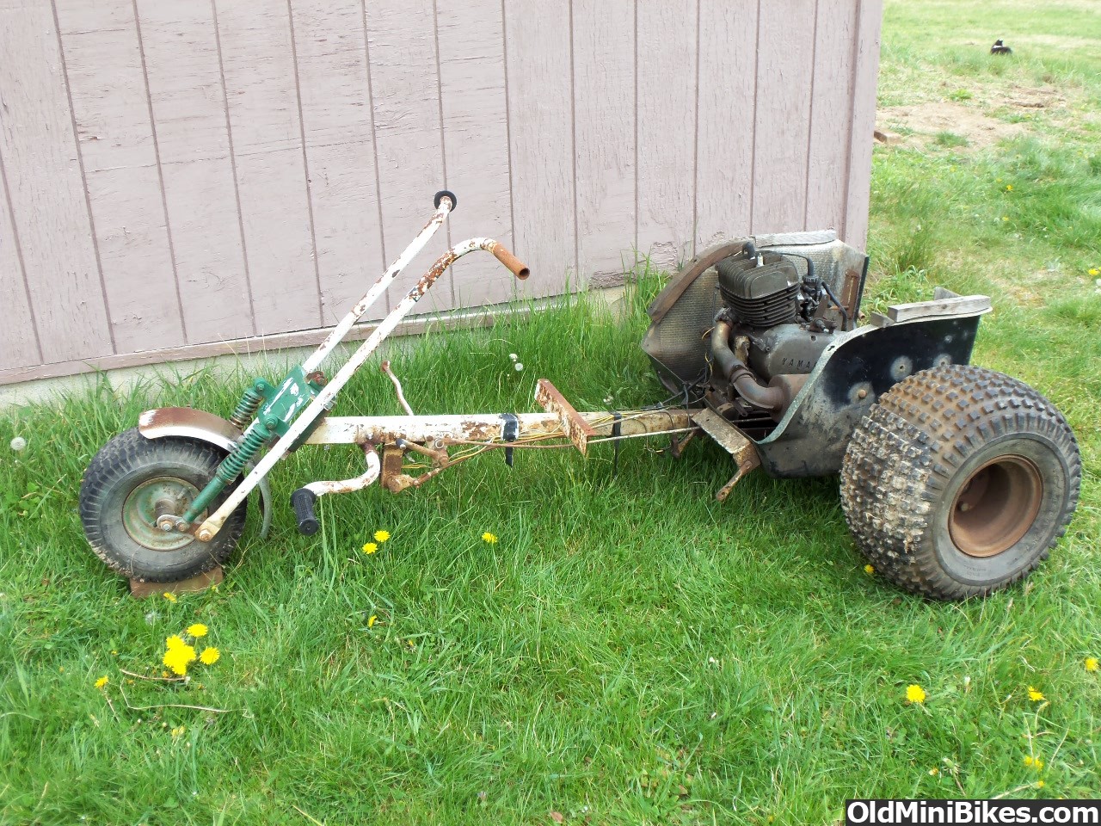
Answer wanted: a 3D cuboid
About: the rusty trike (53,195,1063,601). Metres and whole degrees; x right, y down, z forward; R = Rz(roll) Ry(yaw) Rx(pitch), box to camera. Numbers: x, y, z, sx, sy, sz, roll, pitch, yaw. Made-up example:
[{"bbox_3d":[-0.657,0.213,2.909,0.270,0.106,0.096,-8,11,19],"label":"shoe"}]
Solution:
[{"bbox_3d":[0.009,-0.064,2.740,2.080,0.825,1.200,-8,24,-17],"label":"rusty trike"}]

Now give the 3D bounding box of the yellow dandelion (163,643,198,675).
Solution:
[{"bbox_3d":[-0.722,0.479,2.358,0.068,0.040,0.060,-2,23,1],"label":"yellow dandelion"}]

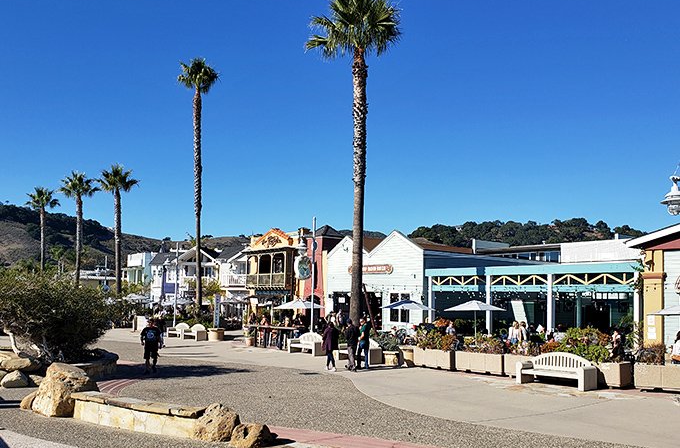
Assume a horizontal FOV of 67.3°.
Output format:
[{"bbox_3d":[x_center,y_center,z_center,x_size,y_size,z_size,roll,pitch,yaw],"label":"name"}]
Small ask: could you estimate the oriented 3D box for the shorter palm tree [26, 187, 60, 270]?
[{"bbox_3d":[-39.116,3.626,66.657,4.370,16.760,4.370,5,-8,-30],"label":"shorter palm tree"}]

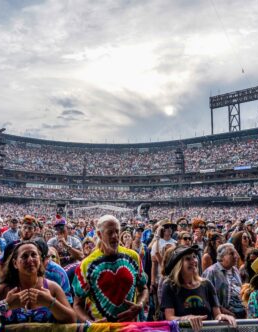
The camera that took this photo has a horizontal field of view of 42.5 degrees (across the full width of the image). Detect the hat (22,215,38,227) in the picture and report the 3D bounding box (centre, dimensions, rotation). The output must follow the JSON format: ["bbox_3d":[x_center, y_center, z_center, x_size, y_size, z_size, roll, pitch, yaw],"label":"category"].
[{"bbox_3d":[-1.083,0.599,3.650,0.180,0.130,0.220,-1,-8,10],"label":"hat"}]

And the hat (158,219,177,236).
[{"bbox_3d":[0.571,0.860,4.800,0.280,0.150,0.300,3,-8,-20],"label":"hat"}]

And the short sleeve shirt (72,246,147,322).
[{"bbox_3d":[-0.138,0.886,2.420,0.550,0.640,0.310,2,-8,-15],"label":"short sleeve shirt"}]

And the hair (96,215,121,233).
[{"bbox_3d":[-0.148,0.419,2.400,0.165,0.160,0.200,5,-9,-30],"label":"hair"}]

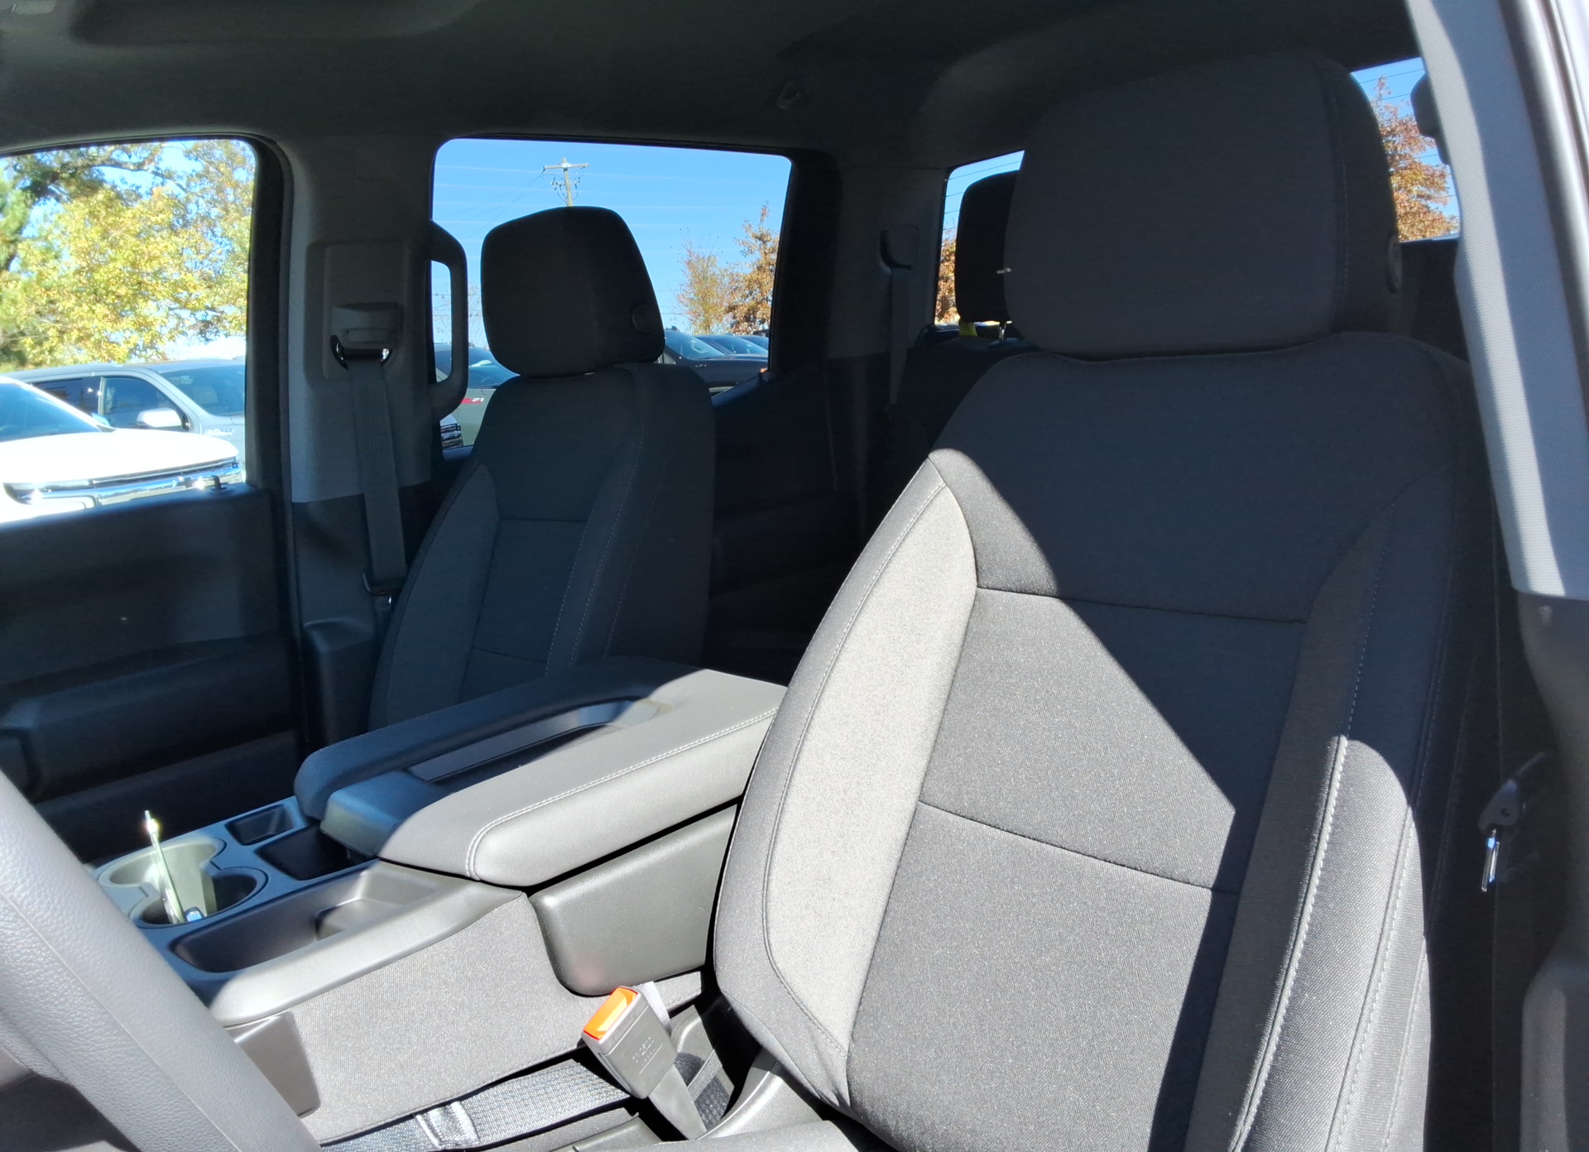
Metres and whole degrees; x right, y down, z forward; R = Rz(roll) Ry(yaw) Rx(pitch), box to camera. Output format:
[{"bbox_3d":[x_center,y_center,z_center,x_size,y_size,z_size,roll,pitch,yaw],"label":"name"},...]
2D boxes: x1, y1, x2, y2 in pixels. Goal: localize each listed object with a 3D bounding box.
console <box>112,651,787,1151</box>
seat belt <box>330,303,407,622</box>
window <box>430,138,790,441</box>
[{"bbox_3d":[-0.249,0.236,1.034,0.310,0.200,0.560,6,15,43],"label":"console"},{"bbox_3d":[-0.555,-0.145,1.709,0.070,0.424,0.090,14,20,41],"label":"seat belt"},{"bbox_3d":[-0.265,-0.455,2.073,0.050,0.440,0.715,25,28,37],"label":"window"}]

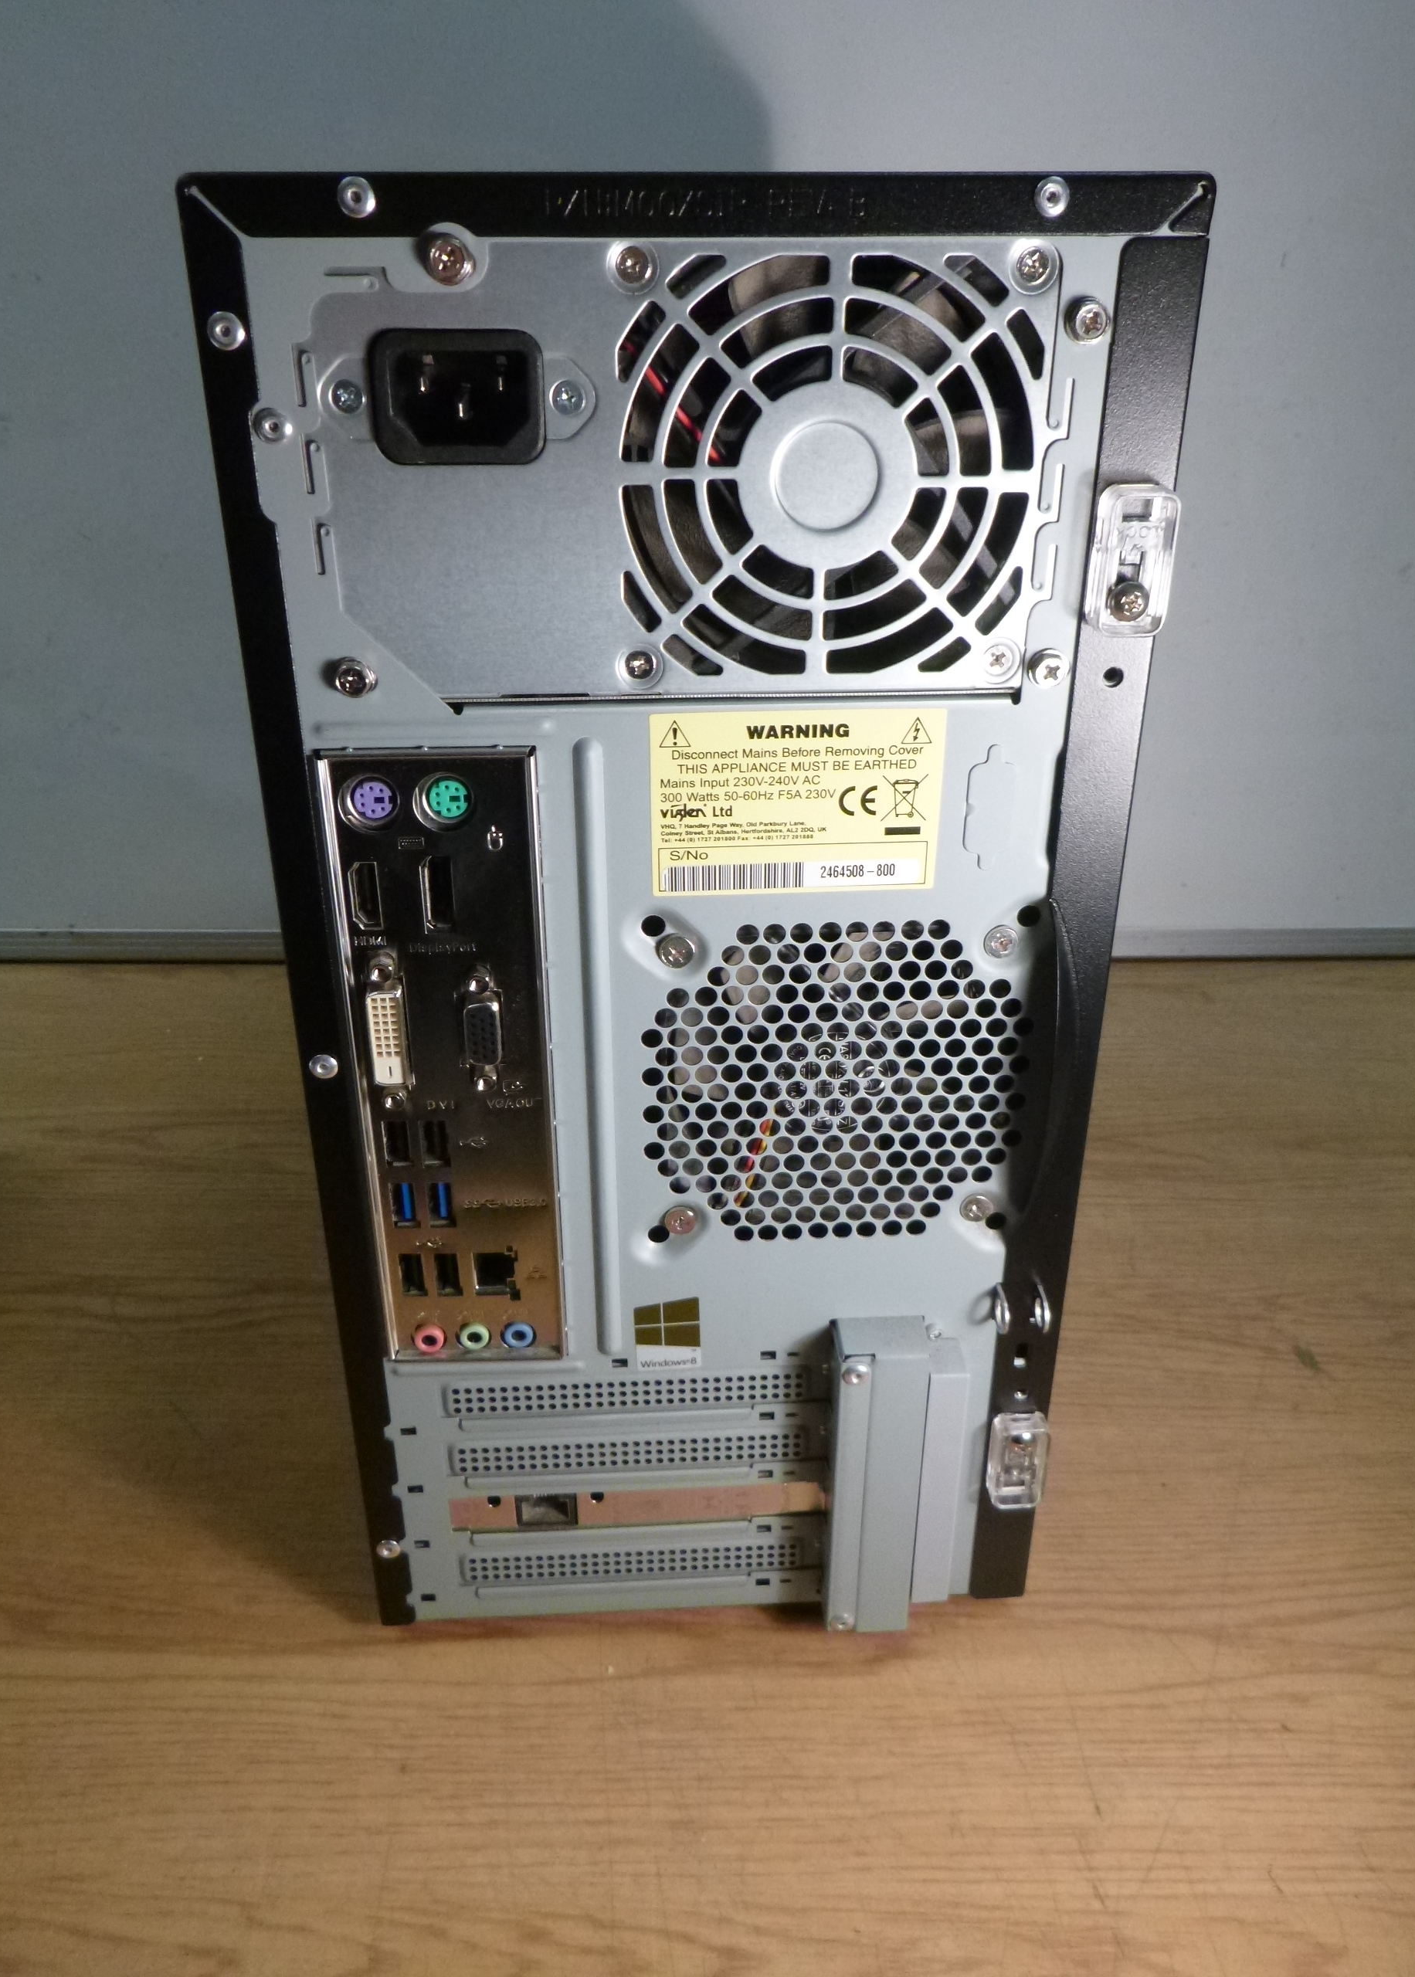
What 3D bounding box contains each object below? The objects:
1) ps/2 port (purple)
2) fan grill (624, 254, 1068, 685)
[{"bbox_3d":[-0.069,-0.040,0.294,0.011,0.011,0.009,-2,27,-3],"label":"ps/2 port (purple)"},{"bbox_3d":[0.022,-0.102,0.279,0.080,0.079,0.021,-2,27,-3],"label":"fan grill"}]

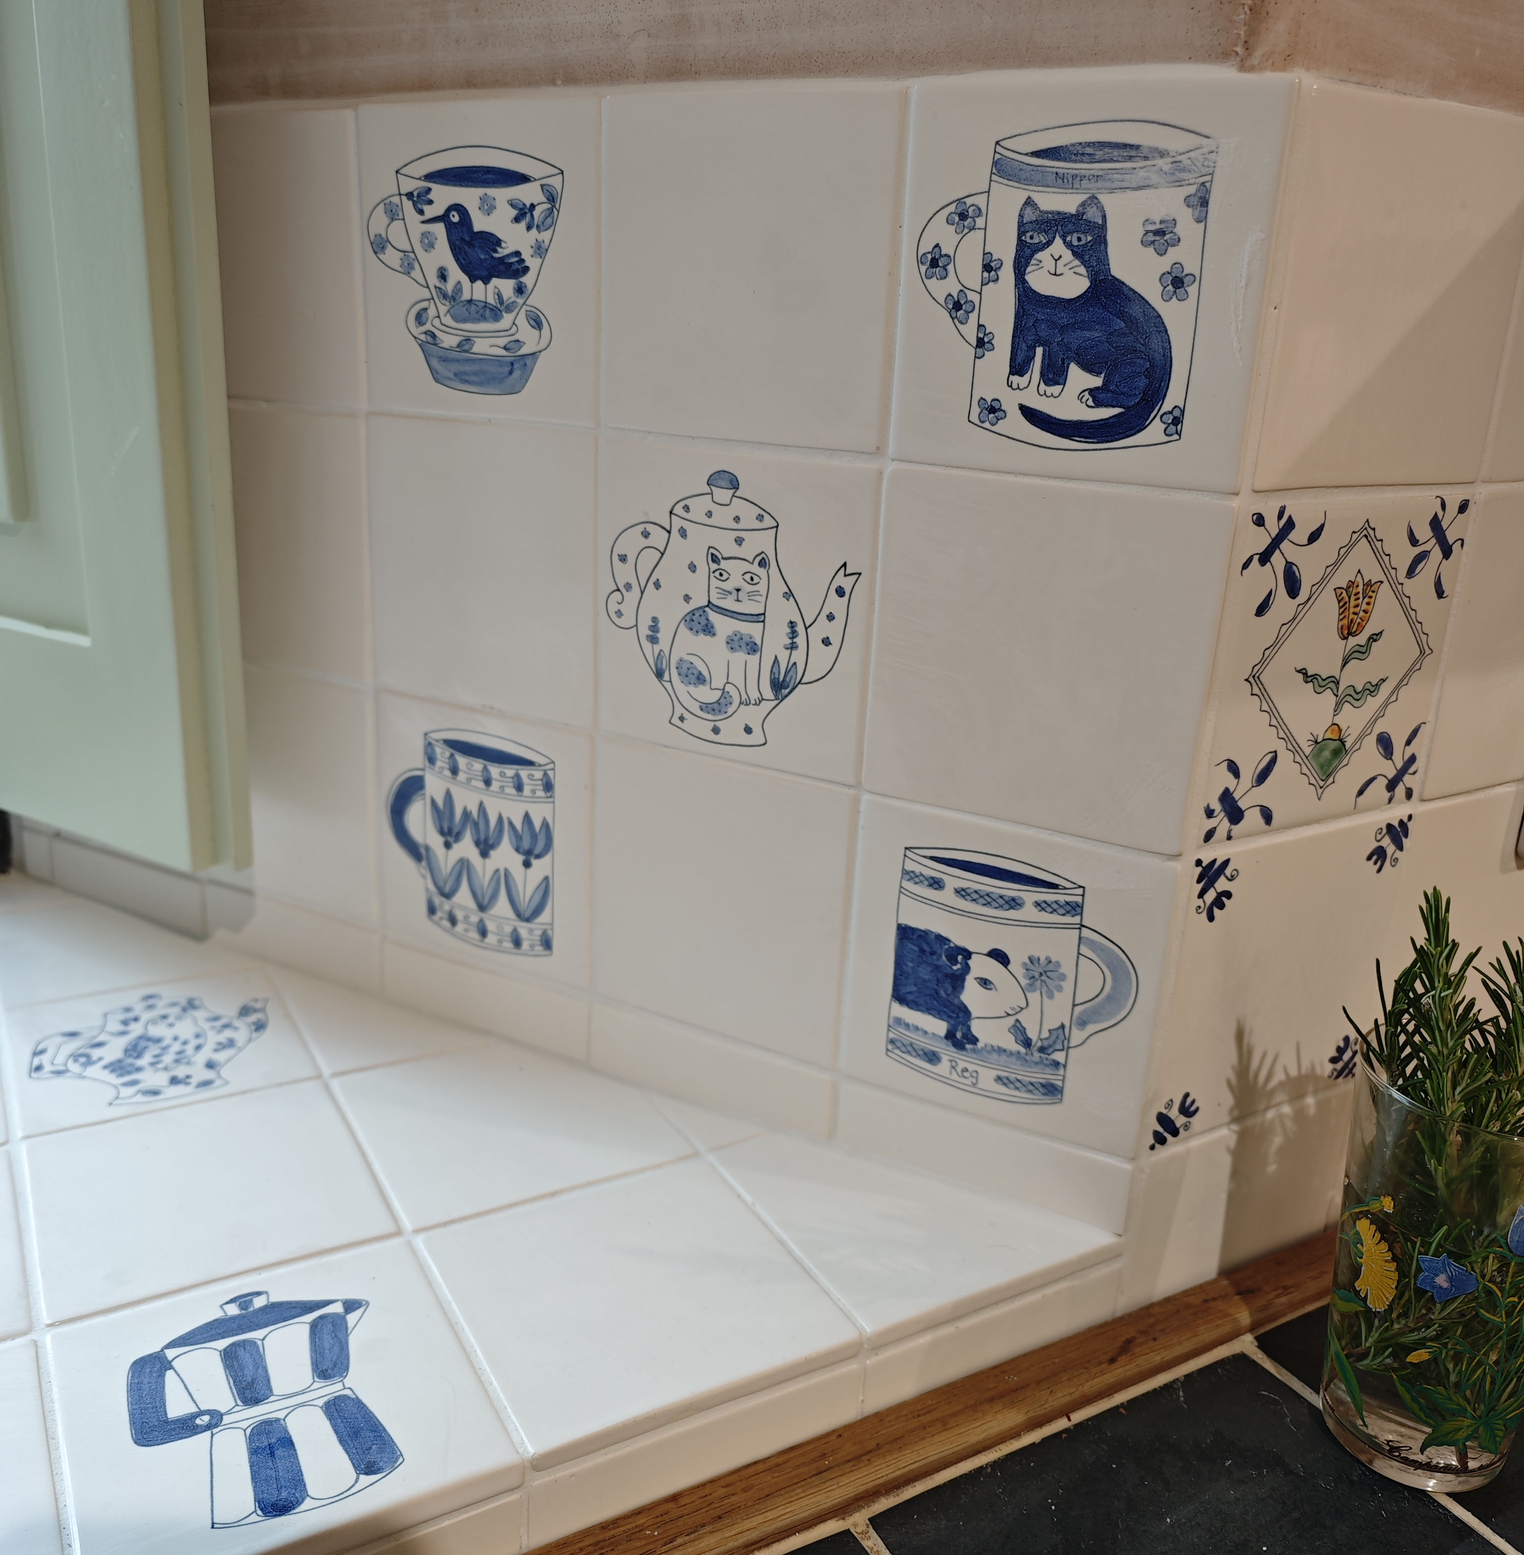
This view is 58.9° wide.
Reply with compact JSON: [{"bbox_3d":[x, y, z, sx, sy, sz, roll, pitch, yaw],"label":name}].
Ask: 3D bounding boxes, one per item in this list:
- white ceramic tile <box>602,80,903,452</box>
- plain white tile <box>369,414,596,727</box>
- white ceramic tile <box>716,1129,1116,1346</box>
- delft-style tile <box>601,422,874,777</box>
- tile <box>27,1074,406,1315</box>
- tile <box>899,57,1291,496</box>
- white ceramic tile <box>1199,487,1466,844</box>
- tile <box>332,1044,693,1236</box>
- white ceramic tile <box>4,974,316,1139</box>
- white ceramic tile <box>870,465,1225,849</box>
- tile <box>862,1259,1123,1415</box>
[{"bbox_3d":[-0.004,-0.198,0.532,0.129,0.129,0.009,11,19,25],"label":"white ceramic tile"},{"bbox_3d":[-0.101,-0.075,0.496,0.101,0.101,0.009,12,19,26],"label":"plain white tile"},{"bbox_3d":[0.050,0.148,0.469,0.104,0.008,0.104,-7,20,-30],"label":"white ceramic tile"},{"bbox_3d":[-0.010,-0.059,0.468,0.105,0.105,0.008,12,19,26],"label":"delft-style tile"},{"bbox_3d":[-0.229,0.173,0.558,0.129,0.010,0.129,-6,21,-31],"label":"tile"},{"bbox_3d":[0.114,-0.174,0.477,0.129,0.129,0.009,11,19,25],"label":"tile"},{"bbox_3d":[0.220,-0.044,0.521,0.127,0.131,0.009,-7,20,-30],"label":"white ceramic tile"},{"bbox_3d":[-0.095,0.129,0.504,0.103,0.008,0.104,-7,20,-30],"label":"tile"},{"bbox_3d":[-0.296,0.133,0.663,0.129,0.010,0.129,-6,21,-31],"label":"white ceramic tile"},{"bbox_3d":[0.083,-0.037,0.407,0.101,0.101,0.009,12,19,26],"label":"white ceramic tile"},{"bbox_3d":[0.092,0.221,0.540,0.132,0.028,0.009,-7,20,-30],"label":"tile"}]

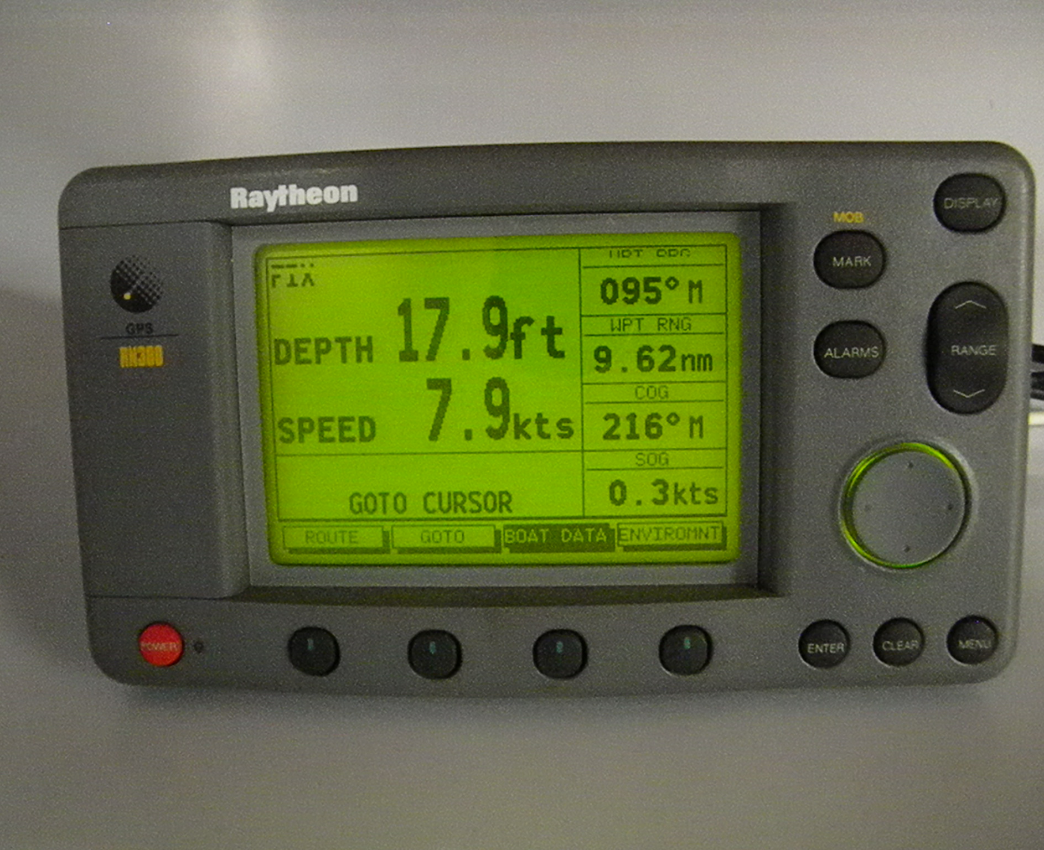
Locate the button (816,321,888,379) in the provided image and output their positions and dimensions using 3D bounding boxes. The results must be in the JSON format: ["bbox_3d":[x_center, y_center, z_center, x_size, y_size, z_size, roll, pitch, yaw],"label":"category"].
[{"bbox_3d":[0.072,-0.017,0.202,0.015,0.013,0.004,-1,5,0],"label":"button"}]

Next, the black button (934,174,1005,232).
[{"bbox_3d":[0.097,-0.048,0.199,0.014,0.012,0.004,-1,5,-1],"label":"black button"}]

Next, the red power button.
[{"bbox_3d":[-0.084,0.051,0.214,0.010,0.009,0.004,-1,6,3],"label":"red power button"}]

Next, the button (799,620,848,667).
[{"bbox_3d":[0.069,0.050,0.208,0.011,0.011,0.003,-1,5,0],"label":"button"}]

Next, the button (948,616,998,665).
[{"bbox_3d":[0.100,0.048,0.203,0.010,0.010,0.004,-1,6,3],"label":"button"}]

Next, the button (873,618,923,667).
[{"bbox_3d":[0.084,0.048,0.204,0.010,0.010,0.004,-1,6,3],"label":"button"}]

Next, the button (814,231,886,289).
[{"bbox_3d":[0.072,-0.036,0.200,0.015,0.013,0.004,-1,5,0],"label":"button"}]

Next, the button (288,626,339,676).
[{"bbox_3d":[-0.048,0.052,0.212,0.011,0.011,0.004,-1,6,3],"label":"button"}]

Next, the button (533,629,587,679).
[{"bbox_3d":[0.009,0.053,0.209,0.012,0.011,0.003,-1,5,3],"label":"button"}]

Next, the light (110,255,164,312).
[{"bbox_3d":[-0.087,-0.032,0.208,0.011,0.012,0.002,-1,6,3],"label":"light"}]

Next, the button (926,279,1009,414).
[{"bbox_3d":[0.098,-0.017,0.201,0.016,0.029,0.005,-1,5,-1],"label":"button"}]

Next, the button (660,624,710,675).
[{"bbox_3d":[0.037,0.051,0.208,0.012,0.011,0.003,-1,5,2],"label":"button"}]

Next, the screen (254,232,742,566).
[{"bbox_3d":[-0.006,-0.005,0.217,0.112,0.076,0.004,-1,6,3],"label":"screen"}]

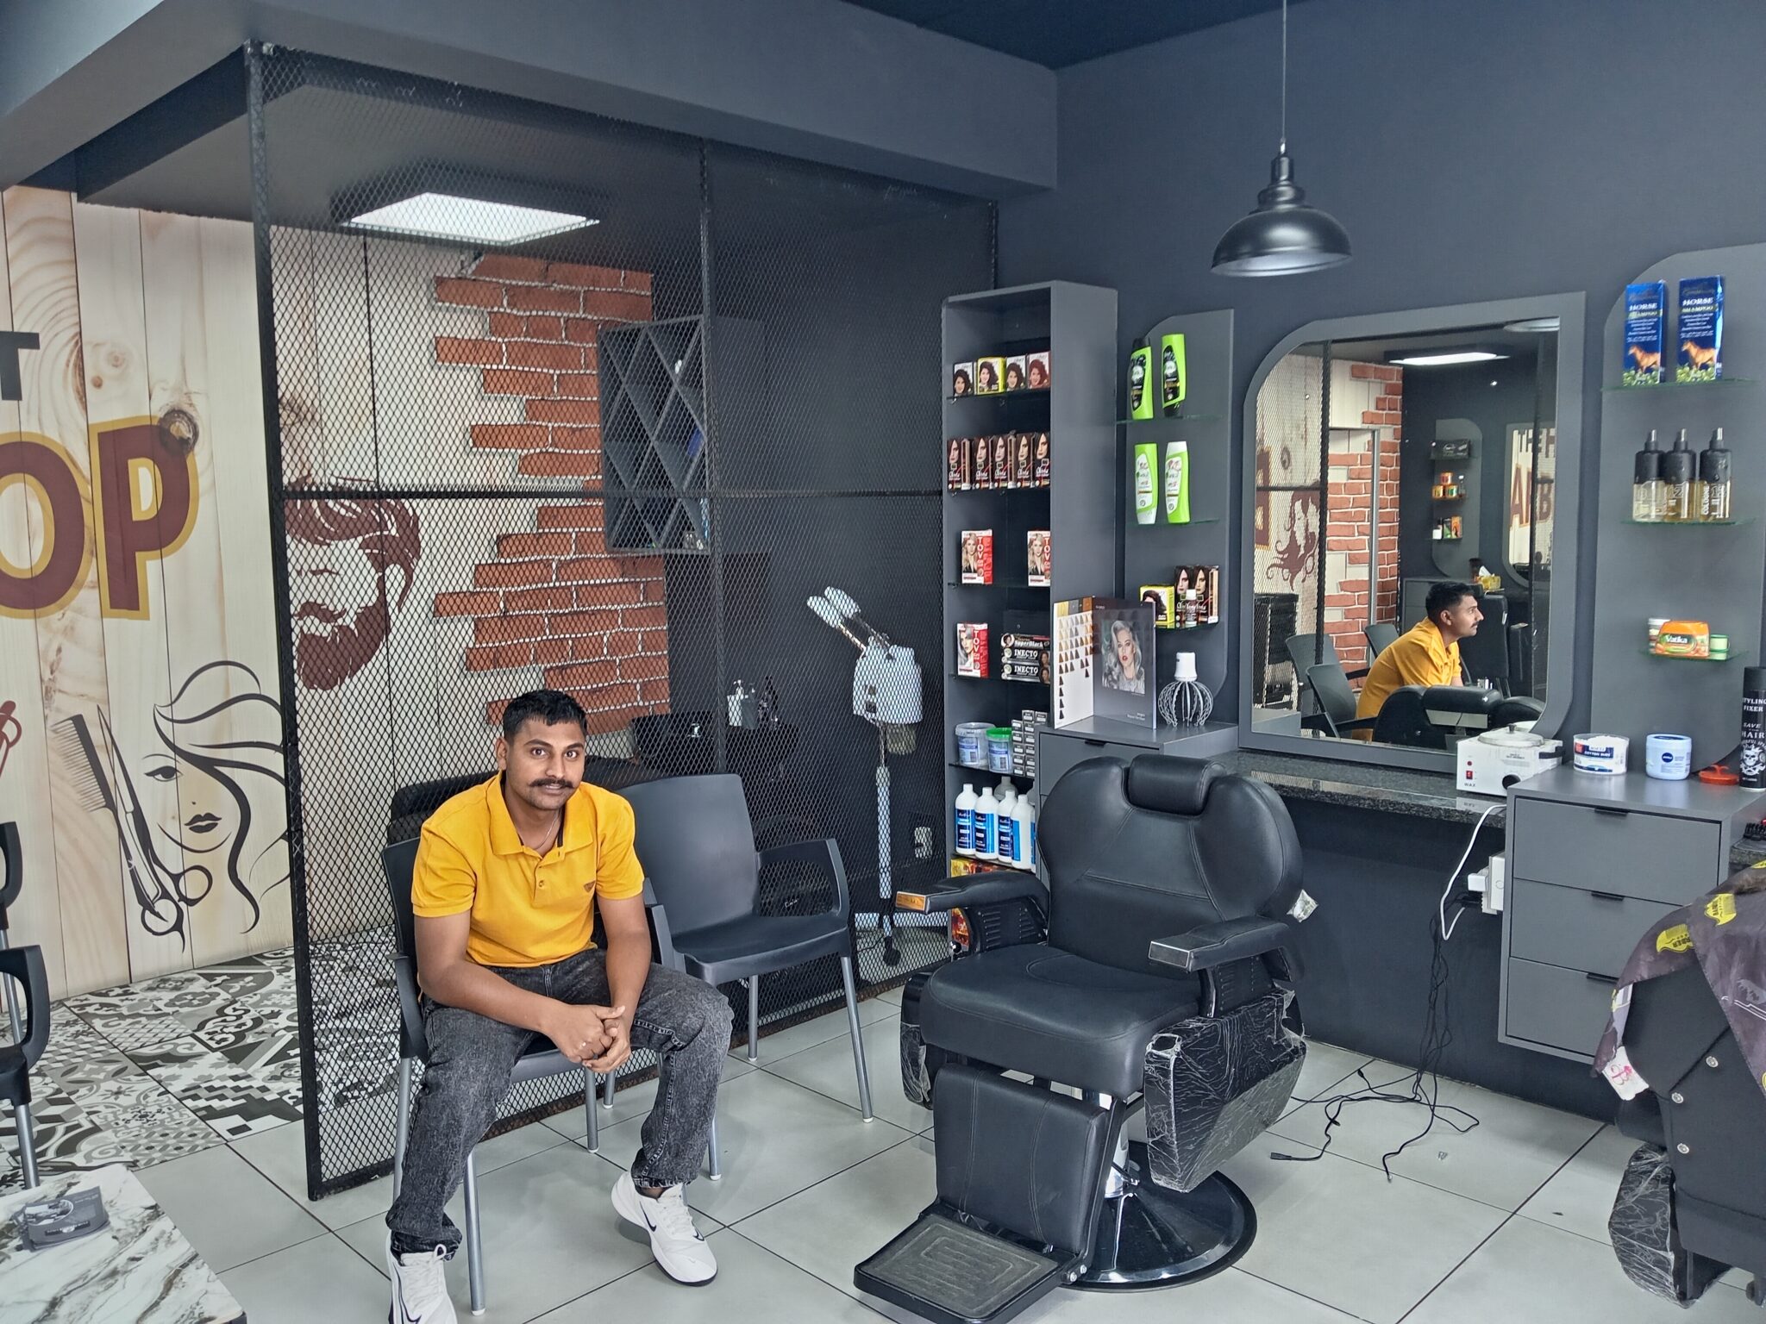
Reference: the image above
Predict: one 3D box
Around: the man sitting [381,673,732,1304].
[{"bbox_3d":[-0.711,0.646,2.833,0.670,1.165,0.660,-5,7,-30],"label":"man sitting"}]

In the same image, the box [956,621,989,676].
[{"bbox_3d":[0.289,-0.038,4.337,0.088,0.168,0.044,5,8,42],"label":"box"}]

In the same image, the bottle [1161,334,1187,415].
[{"bbox_3d":[0.835,-0.821,3.946,0.073,0.232,0.046,5,9,44],"label":"bottle"}]

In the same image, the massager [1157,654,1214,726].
[{"bbox_3d":[0.888,0.080,4.022,0.160,0.212,0.160,1,6,14],"label":"massager"}]

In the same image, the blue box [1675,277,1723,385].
[{"bbox_3d":[1.743,-0.707,2.933,0.075,0.217,0.045,5,9,43],"label":"blue box"}]

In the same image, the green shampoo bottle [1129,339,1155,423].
[{"bbox_3d":[0.740,-0.807,3.938,0.077,0.228,0.046,5,8,41],"label":"green shampoo bottle"}]

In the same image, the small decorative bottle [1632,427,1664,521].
[{"bbox_3d":[1.695,-0.411,3.038,0.058,0.200,0.058,4,8,37],"label":"small decorative bottle"}]

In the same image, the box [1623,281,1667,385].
[{"bbox_3d":[1.706,-0.734,3.081,0.075,0.220,0.050,5,9,44],"label":"box"}]

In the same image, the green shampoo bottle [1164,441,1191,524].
[{"bbox_3d":[0.838,-0.508,3.906,0.077,0.228,0.046,5,8,41],"label":"green shampoo bottle"}]

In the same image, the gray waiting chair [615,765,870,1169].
[{"bbox_3d":[-0.391,0.745,3.473,0.540,0.820,0.570,-6,8,-39],"label":"gray waiting chair"}]

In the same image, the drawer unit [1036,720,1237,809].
[{"bbox_3d":[0.745,0.478,4.057,0.388,0.585,0.438,-7,9,-44],"label":"drawer unit"}]

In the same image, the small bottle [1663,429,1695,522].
[{"bbox_3d":[1.737,-0.406,2.996,0.058,0.197,0.058,4,8,37],"label":"small bottle"}]

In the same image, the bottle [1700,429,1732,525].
[{"bbox_3d":[1.814,-0.408,2.999,0.059,0.203,0.059,1,6,10],"label":"bottle"}]

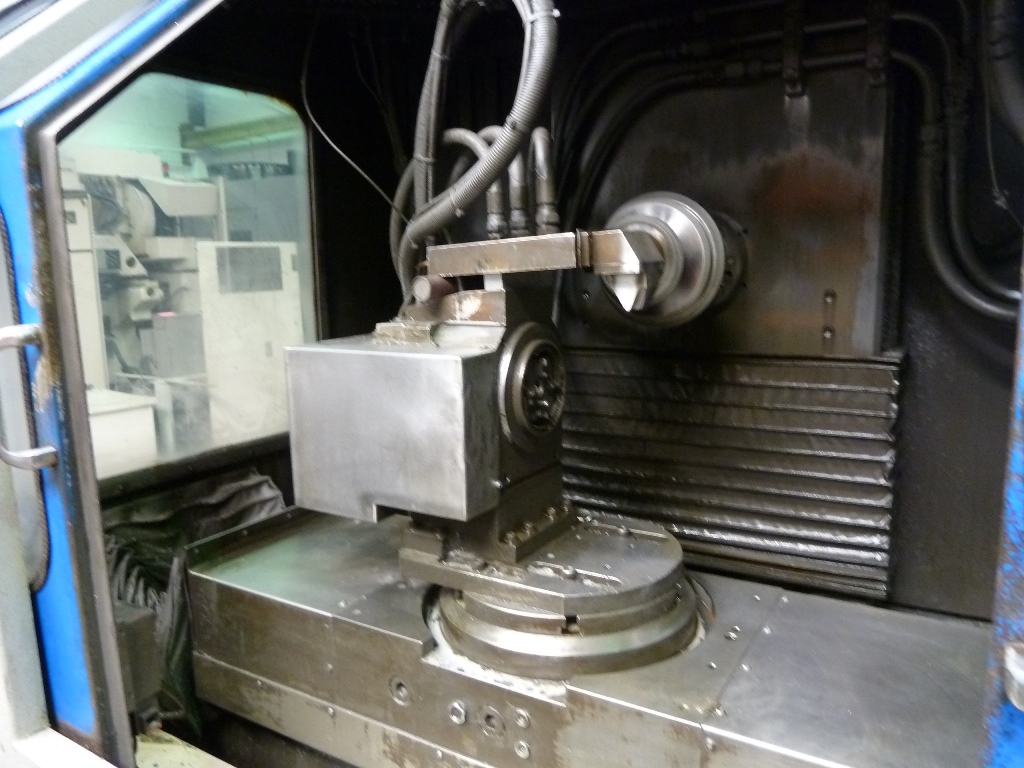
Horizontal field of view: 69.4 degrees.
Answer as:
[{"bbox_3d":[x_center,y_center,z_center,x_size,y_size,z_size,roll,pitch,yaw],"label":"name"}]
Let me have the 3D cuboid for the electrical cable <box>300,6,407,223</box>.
[{"bbox_3d":[-0.266,-0.452,1.240,0.170,0.350,0.120,-3,8,-11],"label":"electrical cable"}]

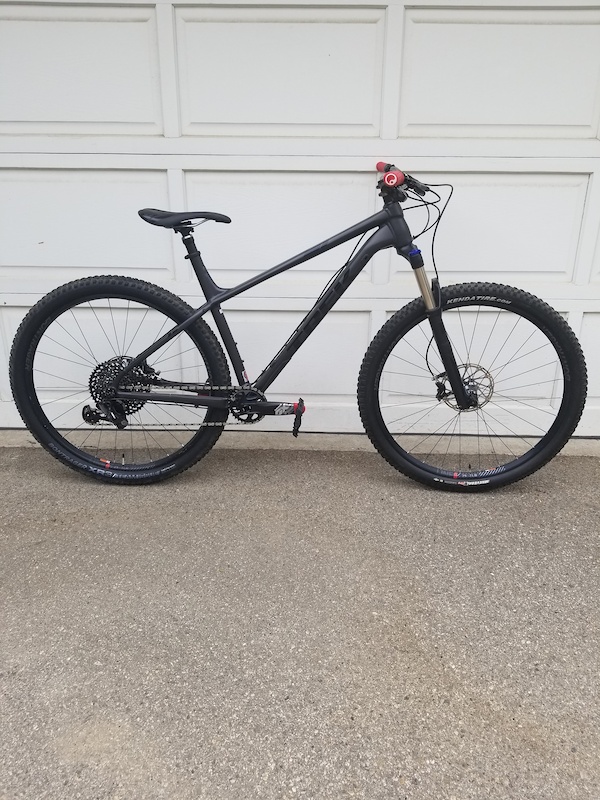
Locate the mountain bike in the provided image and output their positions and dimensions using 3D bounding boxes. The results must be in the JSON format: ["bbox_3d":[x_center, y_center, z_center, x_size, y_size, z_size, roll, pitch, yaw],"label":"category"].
[{"bbox_3d":[-0.018,-0.188,1.966,1.905,1.085,0.750,1,21,2],"label":"mountain bike"}]

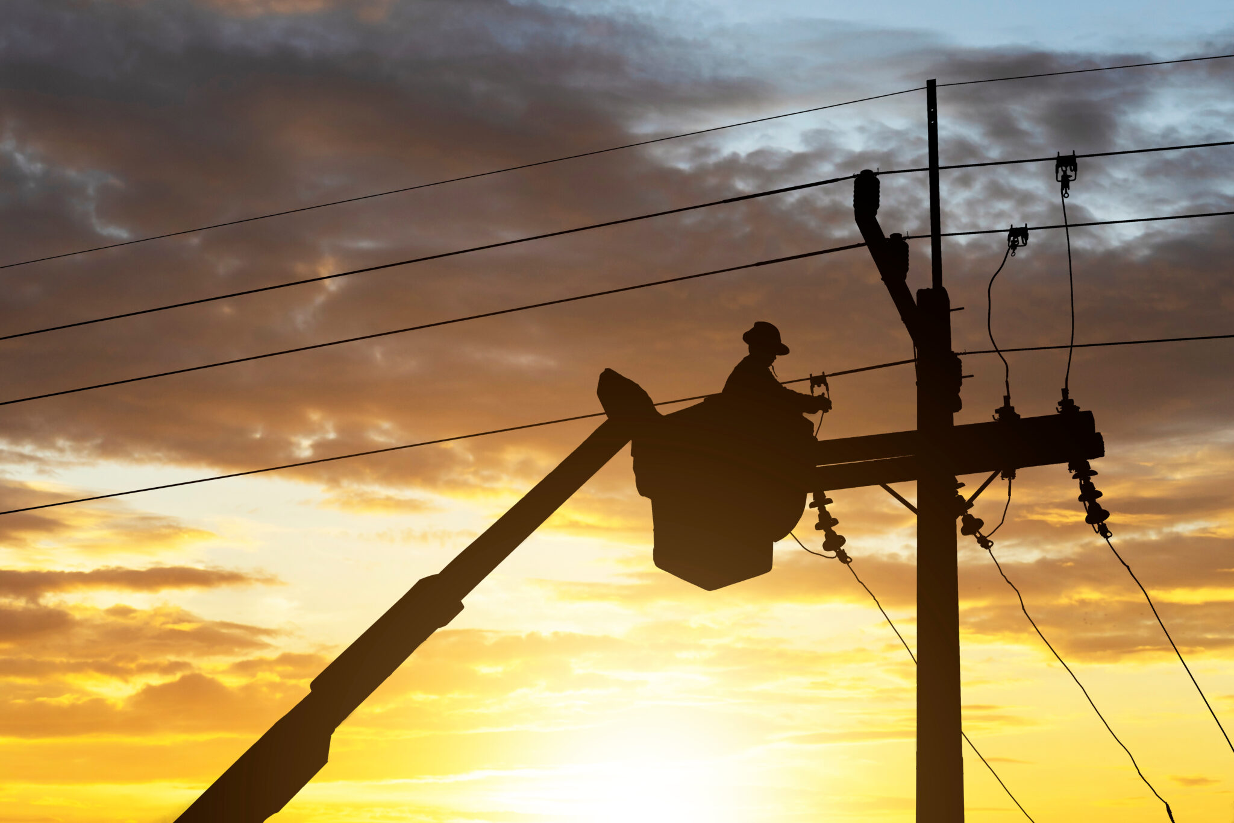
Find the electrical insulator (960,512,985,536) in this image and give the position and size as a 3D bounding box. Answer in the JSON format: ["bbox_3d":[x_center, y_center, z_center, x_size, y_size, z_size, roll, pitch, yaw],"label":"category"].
[{"bbox_3d":[2.399,0.761,15.950,0.165,0.135,0.165,-37,12,0],"label":"electrical insulator"}]

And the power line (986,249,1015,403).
[{"bbox_3d":[2.495,-0.578,15.400,0.180,1.100,0.140,3,-27,0],"label":"power line"}]

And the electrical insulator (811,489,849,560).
[{"bbox_3d":[1.456,0.786,16.200,0.165,0.560,0.165,-22,10,0],"label":"electrical insulator"}]

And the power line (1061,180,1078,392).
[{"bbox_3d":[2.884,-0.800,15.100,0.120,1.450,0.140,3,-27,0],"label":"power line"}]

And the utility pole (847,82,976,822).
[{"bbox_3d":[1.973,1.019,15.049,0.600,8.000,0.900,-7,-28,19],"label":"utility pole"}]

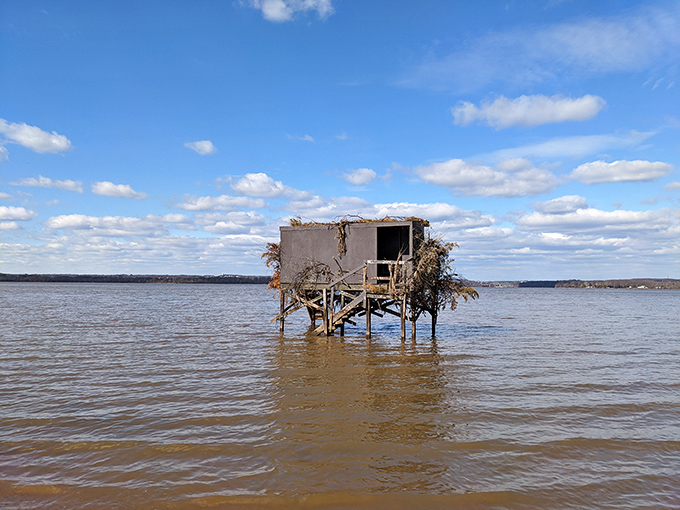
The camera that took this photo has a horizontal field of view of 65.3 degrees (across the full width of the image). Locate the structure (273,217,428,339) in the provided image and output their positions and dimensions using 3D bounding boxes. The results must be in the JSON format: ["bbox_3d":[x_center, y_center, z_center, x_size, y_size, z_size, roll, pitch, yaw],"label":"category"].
[{"bbox_3d":[0.437,0.858,17.172,4.617,3.548,2.155,-1,-4,27],"label":"structure"}]

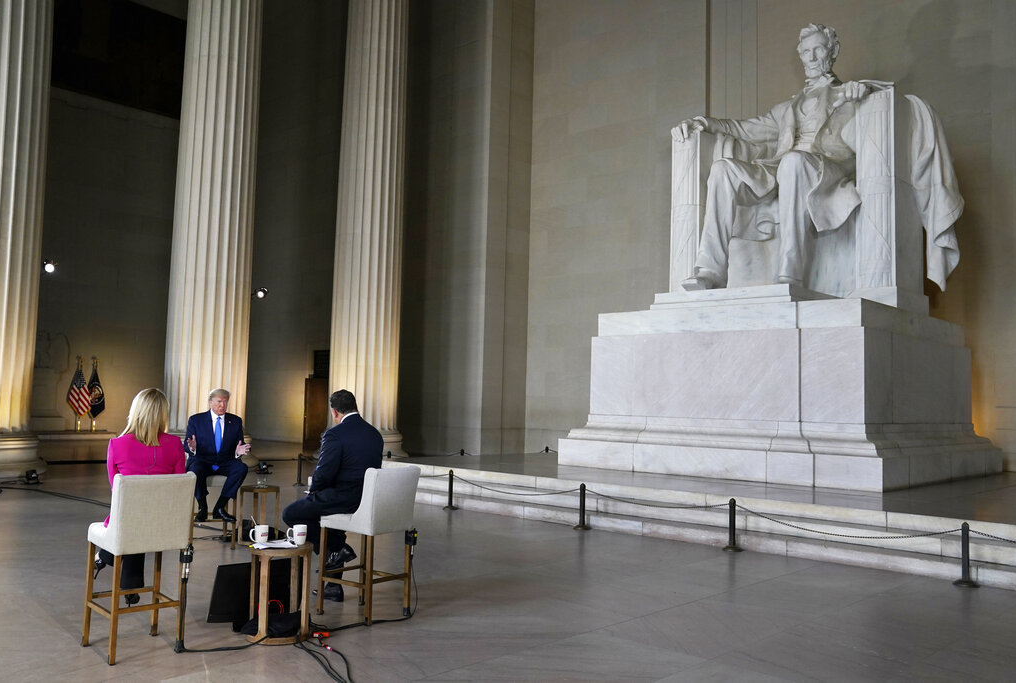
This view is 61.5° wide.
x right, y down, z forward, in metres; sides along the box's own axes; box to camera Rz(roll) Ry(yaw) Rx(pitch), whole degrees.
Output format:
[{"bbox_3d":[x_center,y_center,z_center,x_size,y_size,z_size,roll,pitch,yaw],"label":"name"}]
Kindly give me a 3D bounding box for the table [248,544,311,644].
[{"bbox_3d":[-1.522,1.666,5.710,0.405,0.605,0.405,1,-4,0],"label":"table"}]

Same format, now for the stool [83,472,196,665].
[{"bbox_3d":[-2.312,1.368,5.359,0.500,1.100,0.560,5,-6,-42],"label":"stool"}]

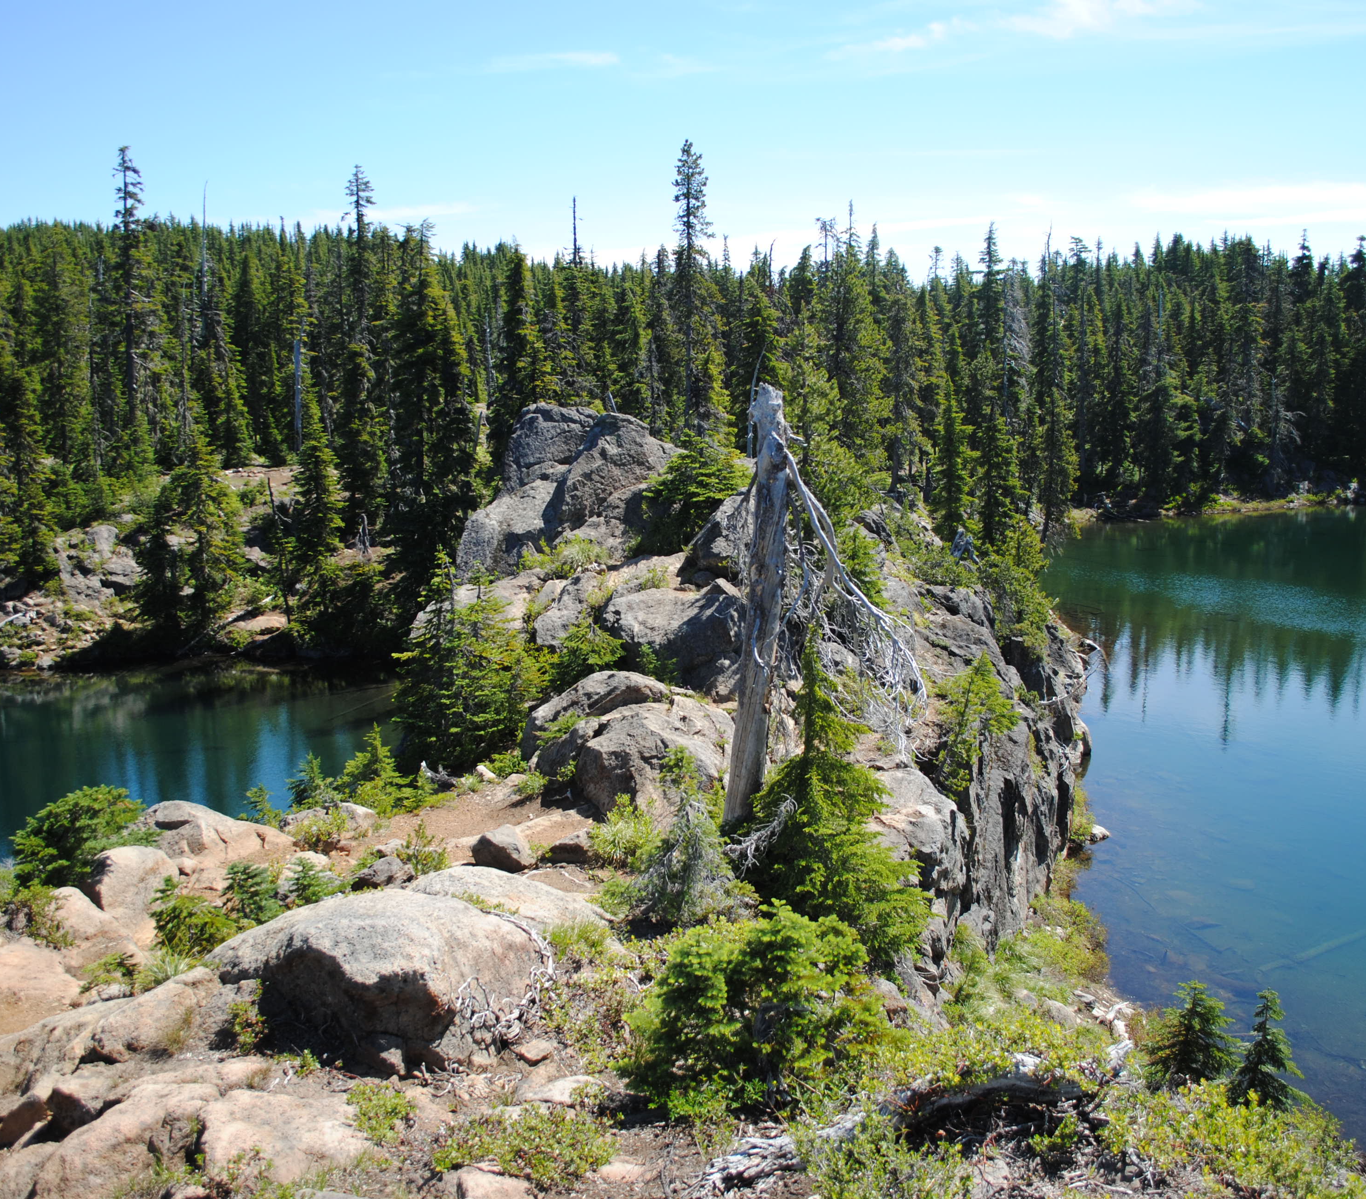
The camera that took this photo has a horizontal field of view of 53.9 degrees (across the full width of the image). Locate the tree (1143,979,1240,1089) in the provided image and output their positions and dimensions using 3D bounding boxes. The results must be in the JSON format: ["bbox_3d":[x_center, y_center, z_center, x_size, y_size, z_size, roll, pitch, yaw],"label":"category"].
[{"bbox_3d":[4.009,3.418,10.600,0.740,0.820,0.700,0,7,0],"label":"tree"}]

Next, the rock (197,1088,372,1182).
[{"bbox_3d":[-1.882,2.517,6.340,0.770,0.240,0.480,-3,9,-18],"label":"rock"}]

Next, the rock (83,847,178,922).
[{"bbox_3d":[-3.539,1.825,8.600,0.600,0.450,0.550,0,7,0],"label":"rock"}]

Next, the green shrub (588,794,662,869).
[{"bbox_3d":[-0.458,1.819,10.600,0.570,0.520,0.520,0,7,0],"label":"green shrub"}]

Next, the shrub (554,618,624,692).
[{"bbox_3d":[-0.997,0.591,14.200,0.760,0.760,0.700,0,7,0],"label":"shrub"}]

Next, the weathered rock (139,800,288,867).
[{"bbox_3d":[-3.896,1.901,11.110,1.120,0.430,0.750,-3,9,-20],"label":"weathered rock"}]

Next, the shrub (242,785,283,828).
[{"bbox_3d":[-3.533,1.751,11.300,0.360,0.380,0.330,0,7,0],"label":"shrub"}]

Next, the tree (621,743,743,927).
[{"bbox_3d":[-0.015,1.652,9.400,0.820,1.200,0.800,0,8,0],"label":"tree"}]

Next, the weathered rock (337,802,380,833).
[{"bbox_3d":[-2.558,1.719,10.600,0.332,0.214,0.282,-3,10,-14],"label":"weathered rock"}]

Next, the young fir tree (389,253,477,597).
[{"bbox_3d":[-6.129,-4.376,33.000,2.200,8.100,2.200,0,8,0],"label":"young fir tree"}]

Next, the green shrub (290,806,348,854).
[{"bbox_3d":[-2.709,1.714,10.000,0.441,0.314,0.396,-3,10,-16],"label":"green shrub"}]

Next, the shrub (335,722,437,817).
[{"bbox_3d":[-2.468,1.417,11.200,0.804,0.727,0.724,-3,10,-13],"label":"shrub"}]

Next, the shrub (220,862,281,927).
[{"bbox_3d":[-2.668,1.816,8.300,0.351,0.383,0.316,-4,10,-19],"label":"shrub"}]

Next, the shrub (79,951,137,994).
[{"bbox_3d":[-3.537,2.264,8.258,0.340,0.220,0.280,-4,9,-24],"label":"shrub"}]

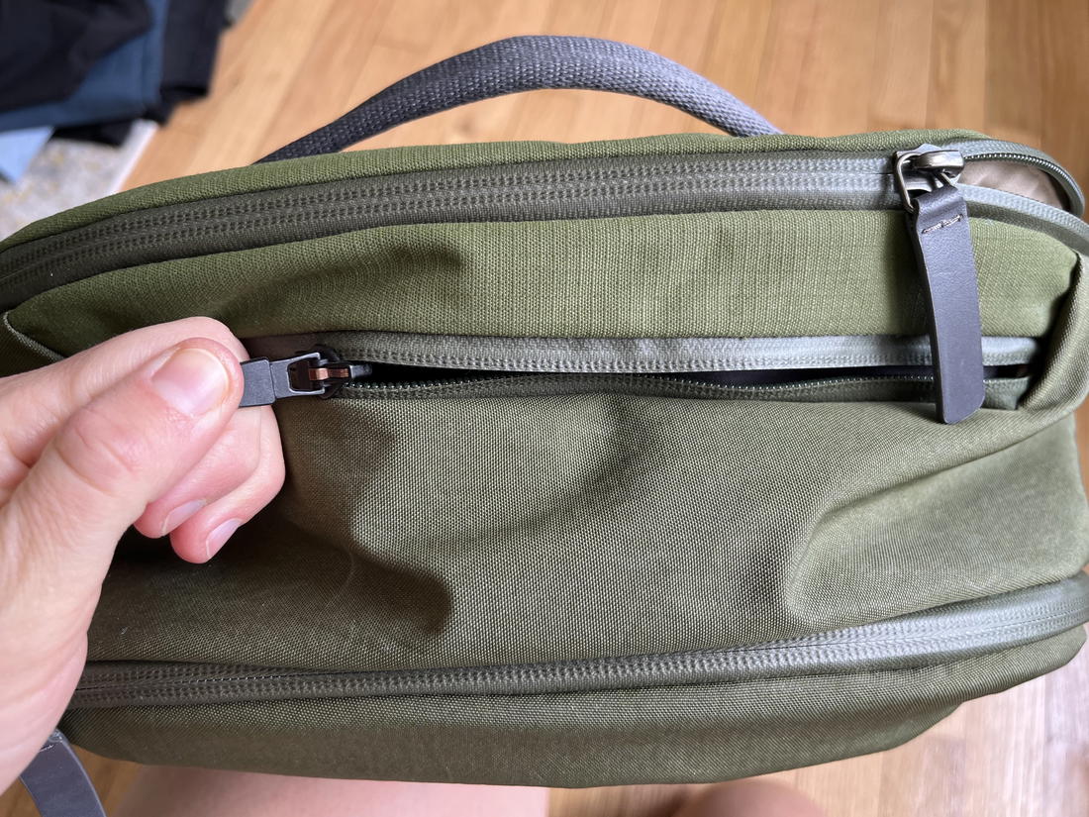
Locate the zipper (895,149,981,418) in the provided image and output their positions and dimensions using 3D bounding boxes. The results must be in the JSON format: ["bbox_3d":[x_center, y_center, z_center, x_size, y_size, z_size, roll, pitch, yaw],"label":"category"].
[{"bbox_3d":[0.092,-0.028,0.189,0.017,0.013,0.064,-8,92,-5],"label":"zipper"}]

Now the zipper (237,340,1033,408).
[{"bbox_3d":[0.028,-0.008,0.182,0.183,0.020,0.019,-1,96,-9],"label":"zipper"}]

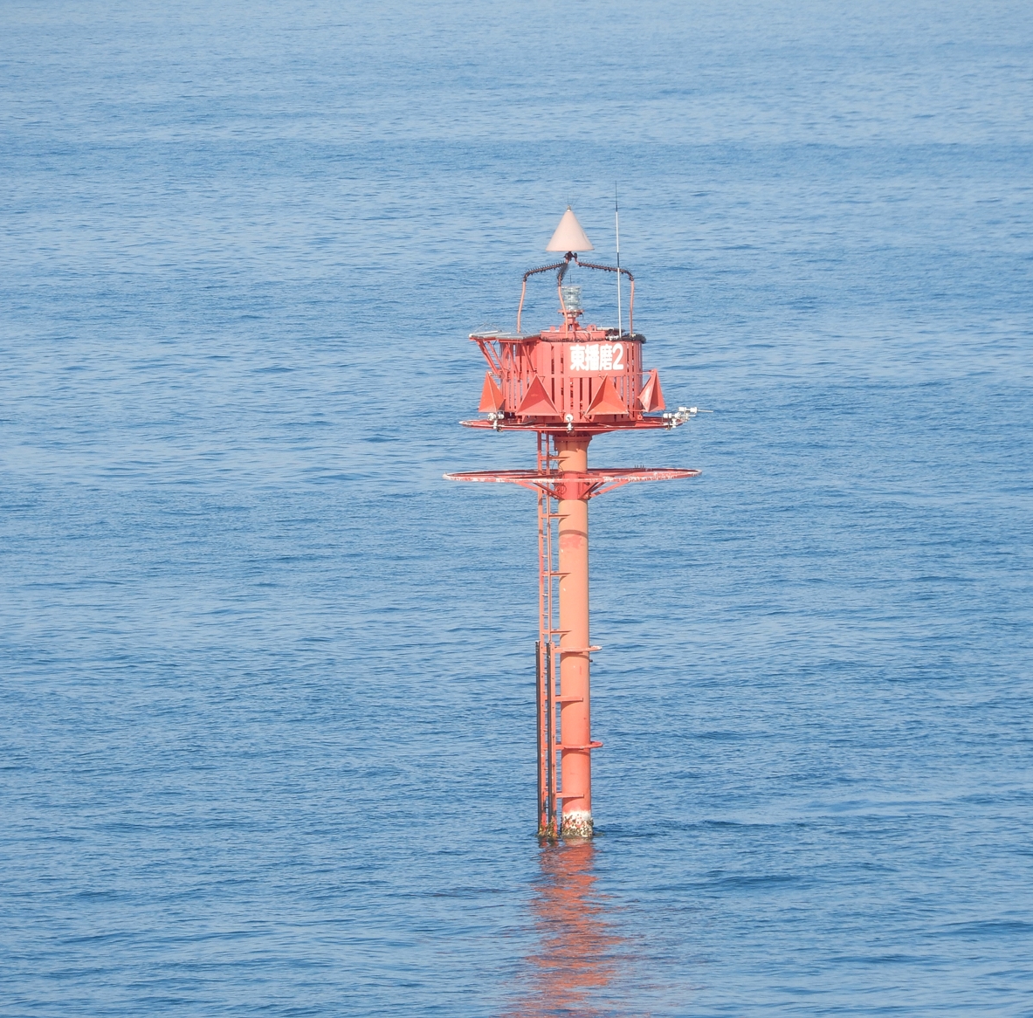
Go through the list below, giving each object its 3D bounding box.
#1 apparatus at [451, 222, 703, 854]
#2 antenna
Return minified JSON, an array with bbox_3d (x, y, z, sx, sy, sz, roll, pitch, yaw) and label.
[{"bbox_3d":[0.881,0.231,214.000,3.970,9.870,3.970,-1,2,0],"label":"apparatus"},{"bbox_3d":[1.591,-3.874,213.800,0.036,2.370,0.036,-2,2,0],"label":"antenna"}]

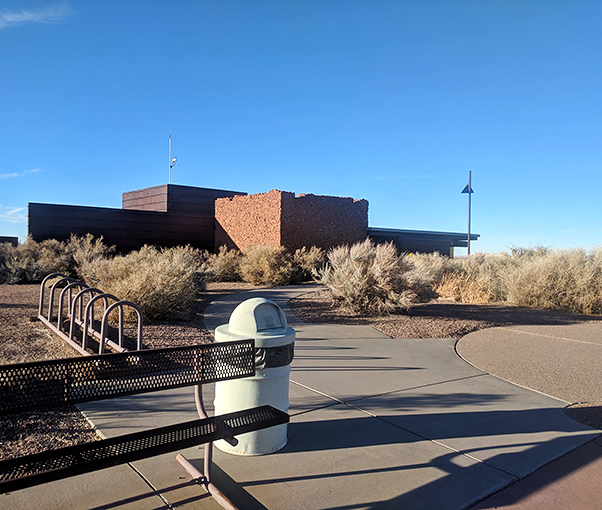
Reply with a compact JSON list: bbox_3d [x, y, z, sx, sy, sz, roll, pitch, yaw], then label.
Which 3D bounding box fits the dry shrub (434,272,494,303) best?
[{"bbox_3d":[4.984,0.956,15.569,1.750,0.906,1.500,1,0,18],"label":"dry shrub"}]

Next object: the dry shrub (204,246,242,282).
[{"bbox_3d":[-2.858,0.328,18.710,1.371,1.279,1.300,1,0,-9],"label":"dry shrub"}]

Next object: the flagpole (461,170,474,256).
[{"bbox_3d":[10.791,-2.130,33.000,0.750,6.660,0.300,1,0,0],"label":"flagpole"}]

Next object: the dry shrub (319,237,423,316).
[{"bbox_3d":[1.782,0.460,12.910,2.528,1.755,2.100,1,0,8],"label":"dry shrub"}]

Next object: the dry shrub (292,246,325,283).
[{"bbox_3d":[0.373,0.371,20.066,1.448,1.409,1.400,1,0,1],"label":"dry shrub"}]

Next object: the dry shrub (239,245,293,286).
[{"bbox_3d":[-1.217,0.345,18.015,1.844,1.430,1.500,1,0,-4],"label":"dry shrub"}]

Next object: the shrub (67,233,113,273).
[{"bbox_3d":[-6.986,0.079,16.869,1.425,1.512,1.400,1,0,-22],"label":"shrub"}]

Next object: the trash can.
[{"bbox_3d":[-0.367,0.915,4.020,0.635,1.150,0.635,2,1,0],"label":"trash can"}]

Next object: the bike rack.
[{"bbox_3d":[-3.340,0.852,7.846,0.548,0.790,3.661,2,3,-38],"label":"bike rack"}]

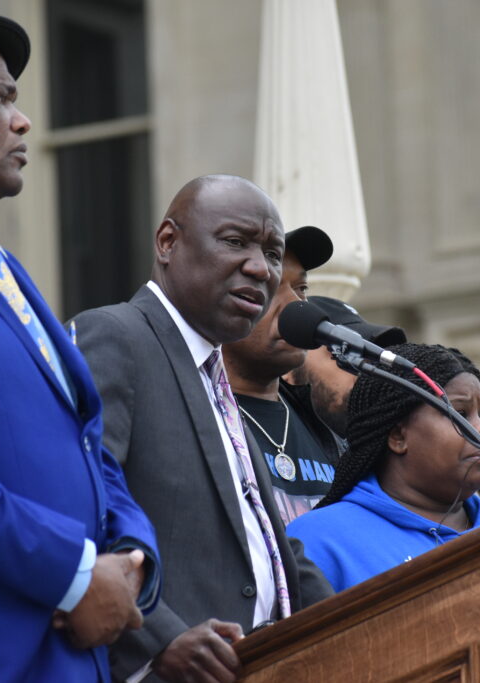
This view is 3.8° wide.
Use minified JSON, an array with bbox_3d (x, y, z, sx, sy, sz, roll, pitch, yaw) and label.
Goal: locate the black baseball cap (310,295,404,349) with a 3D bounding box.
[{"bbox_3d":[0.147,-0.016,11.500,0.270,0.140,0.175,-3,-10,28],"label":"black baseball cap"}]

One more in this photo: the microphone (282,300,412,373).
[{"bbox_3d":[0.152,0.001,10.150,0.235,0.075,0.072,21,2,30],"label":"microphone"}]

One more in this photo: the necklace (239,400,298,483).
[{"bbox_3d":[0.019,0.127,11.100,0.150,0.190,0.160,-12,-15,41],"label":"necklace"}]

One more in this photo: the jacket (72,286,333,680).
[{"bbox_3d":[-0.051,0.277,10.350,0.400,0.760,0.560,-10,-14,34],"label":"jacket"}]

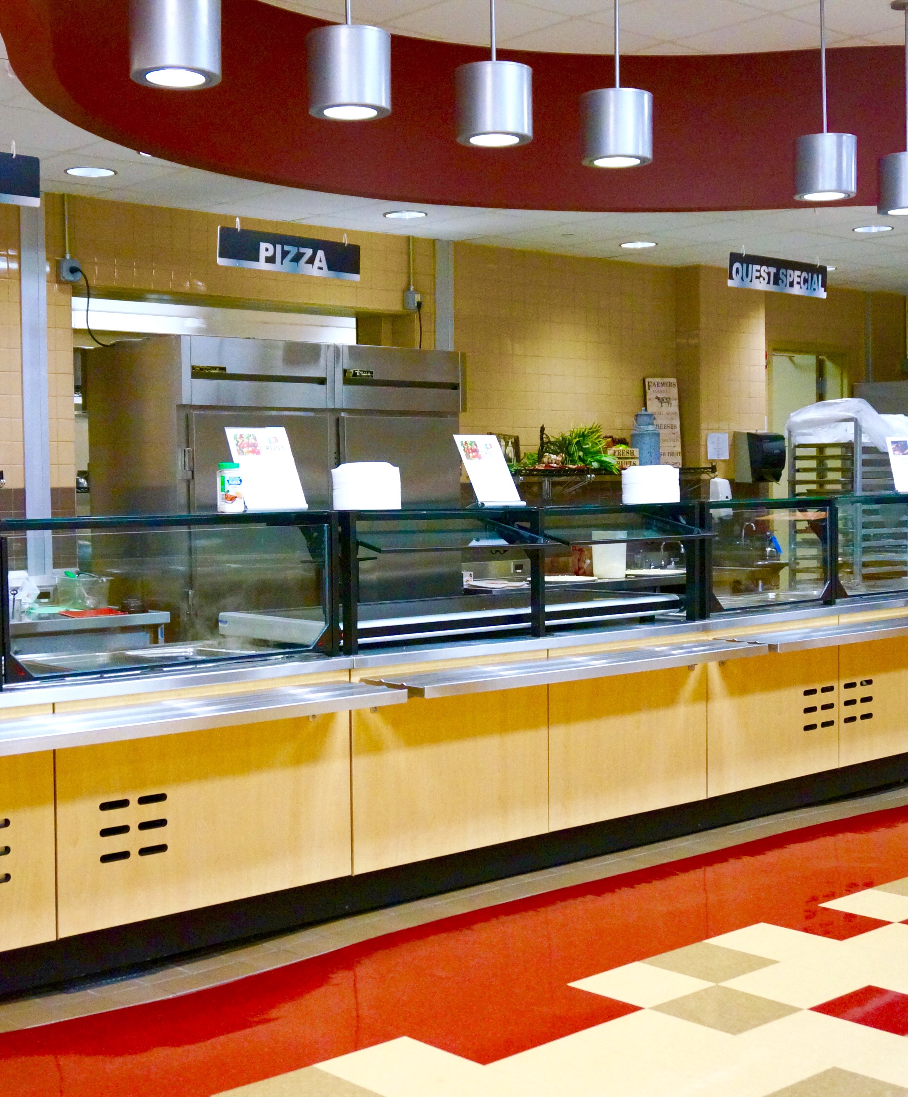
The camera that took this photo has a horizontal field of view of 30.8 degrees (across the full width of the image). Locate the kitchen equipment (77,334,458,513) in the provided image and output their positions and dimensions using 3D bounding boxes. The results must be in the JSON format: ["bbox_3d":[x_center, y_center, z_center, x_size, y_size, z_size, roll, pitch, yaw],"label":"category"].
[{"bbox_3d":[-0.874,0.046,8.516,1.750,2.130,0.860,-3,3,-42],"label":"kitchen equipment"}]

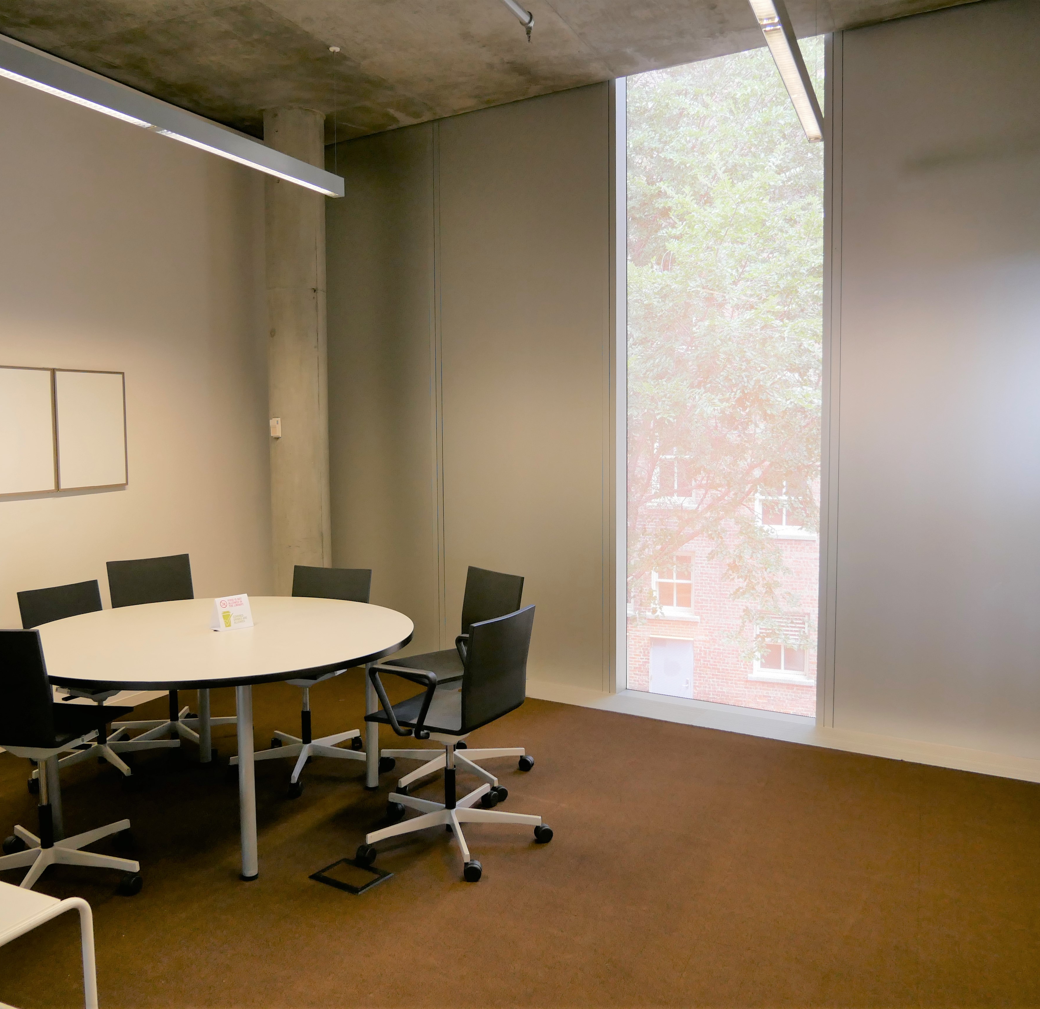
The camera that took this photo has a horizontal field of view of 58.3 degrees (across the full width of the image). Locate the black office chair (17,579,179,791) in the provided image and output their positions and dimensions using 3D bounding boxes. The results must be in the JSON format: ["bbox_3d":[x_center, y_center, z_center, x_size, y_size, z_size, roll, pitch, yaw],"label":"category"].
[{"bbox_3d":[-1.883,0.790,4.124,0.682,0.829,0.658,2,5,27],"label":"black office chair"}]

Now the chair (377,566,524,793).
[{"bbox_3d":[-0.280,0.761,4.013,0.682,0.899,0.655,-4,6,-38],"label":"chair"}]

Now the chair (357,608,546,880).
[{"bbox_3d":[-0.264,0.814,3.450,0.672,0.886,0.676,3,6,32],"label":"chair"}]

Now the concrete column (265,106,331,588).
[{"bbox_3d":[-1.326,-0.596,5.600,0.370,3.350,0.370,2,5,24],"label":"concrete column"}]

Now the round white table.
[{"bbox_3d":[-1.189,0.867,3.722,1.512,0.740,1.512,0,5,0],"label":"round white table"}]

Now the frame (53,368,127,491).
[{"bbox_3d":[-2.211,-0.387,4.834,0.025,0.606,0.437,2,5,24],"label":"frame"}]

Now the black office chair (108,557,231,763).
[{"bbox_3d":[-1.642,0.727,4.446,0.682,0.901,0.658,-4,6,-43],"label":"black office chair"}]

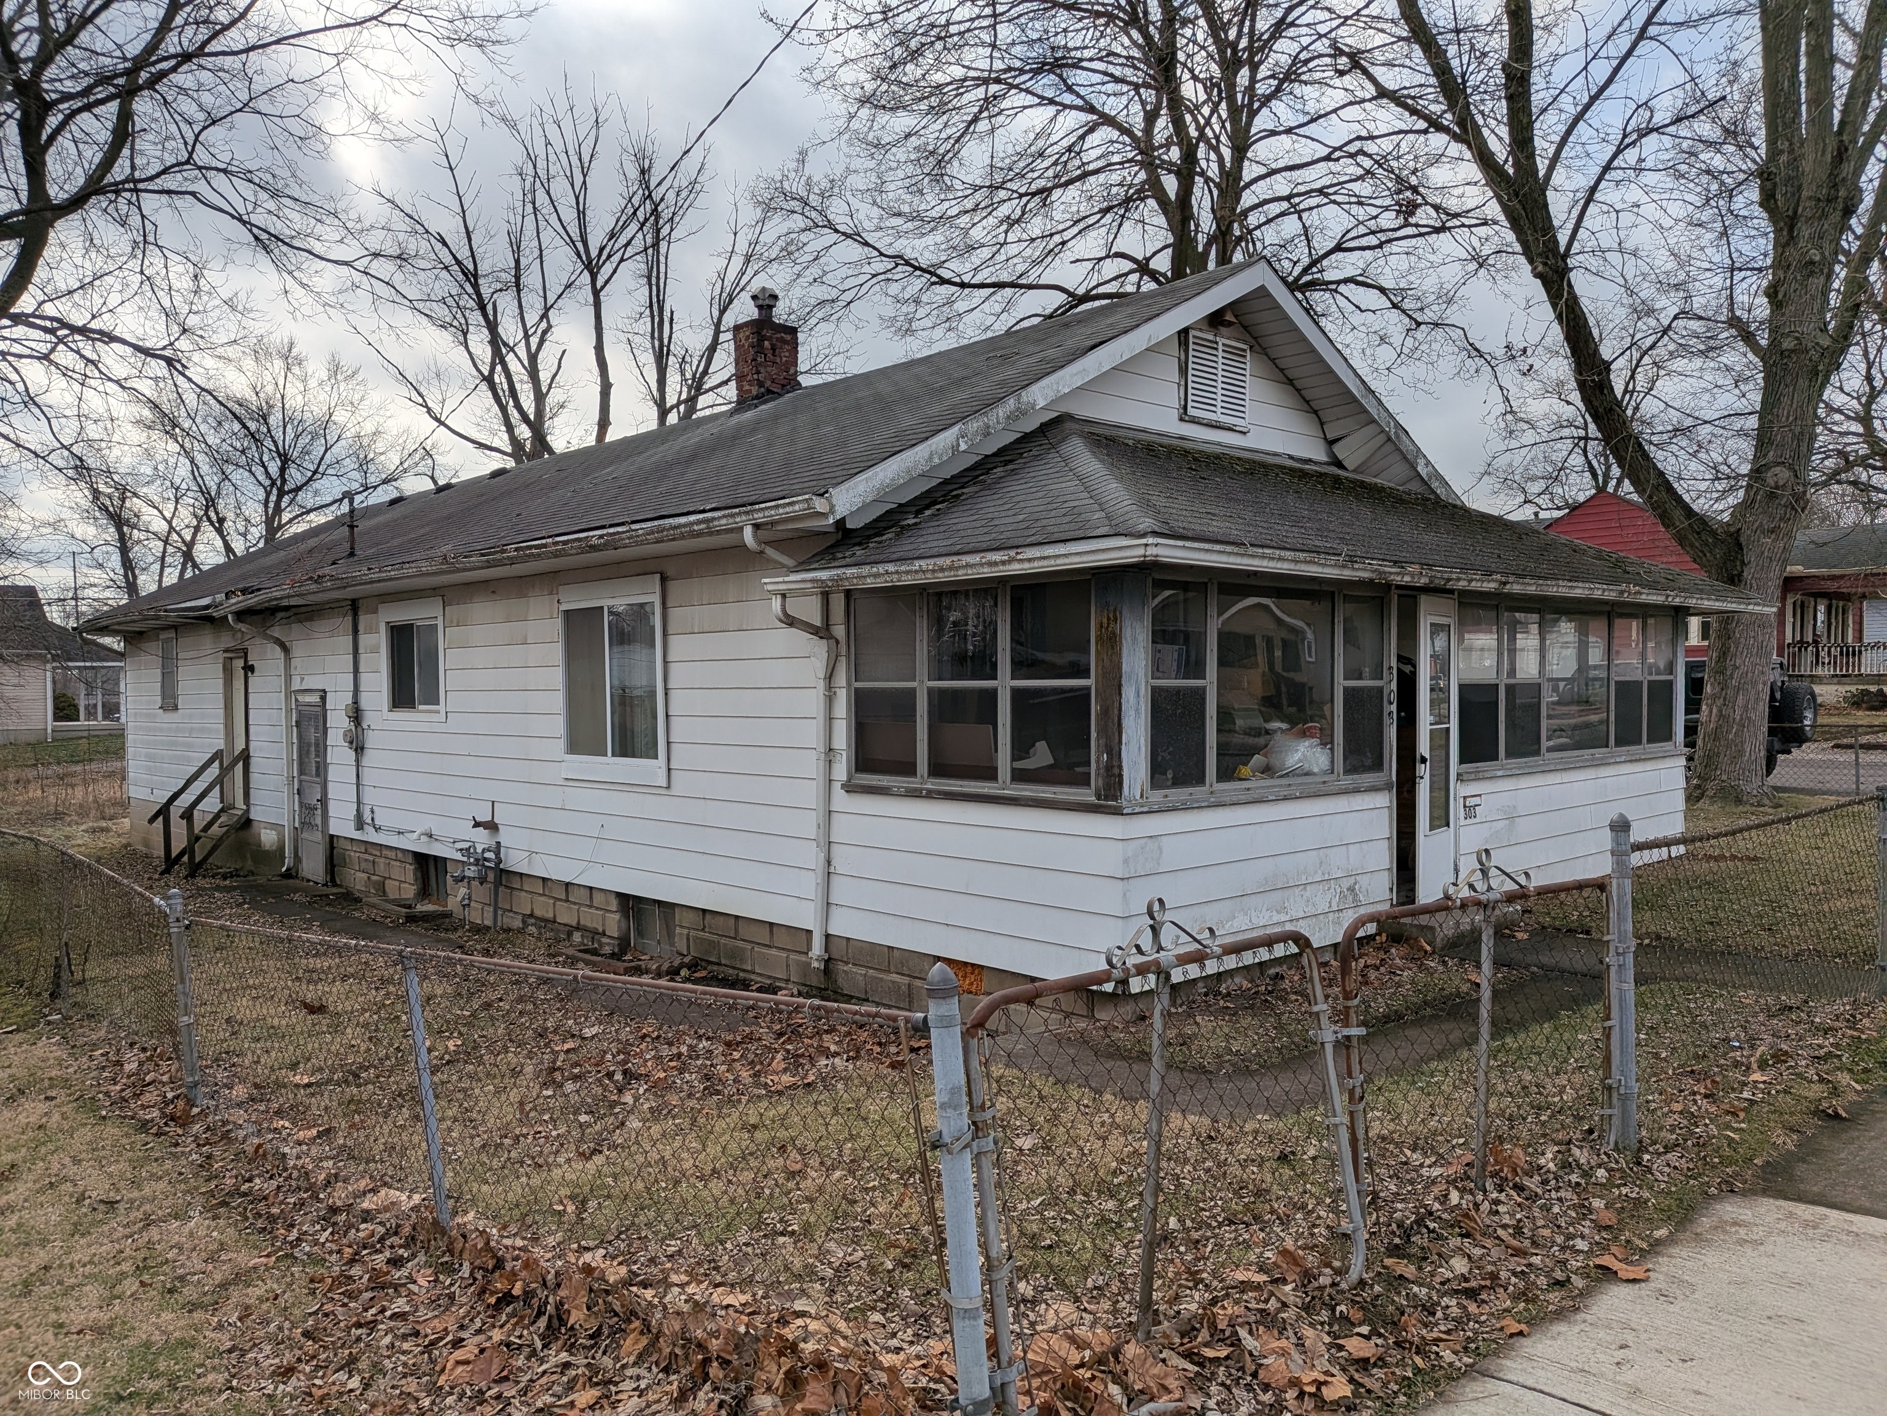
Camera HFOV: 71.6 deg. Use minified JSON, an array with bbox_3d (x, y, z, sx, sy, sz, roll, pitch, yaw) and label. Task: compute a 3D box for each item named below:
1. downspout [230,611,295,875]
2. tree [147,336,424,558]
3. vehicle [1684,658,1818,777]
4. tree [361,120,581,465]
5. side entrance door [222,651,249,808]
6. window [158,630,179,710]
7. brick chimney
[{"bbox_3d":[-8.229,0.394,15.745,0.420,3.200,0.850,-1,1,-45],"label":"downspout"},{"bbox_3d":[-22.615,-5.492,45.090,9.530,14.620,9.000,-1,1,-27],"label":"tree"},{"bbox_3d":[10.217,0.108,18.931,1.780,1.800,4.000,-1,1,-45],"label":"vehicle"},{"bbox_3d":[-10.809,-5.853,30.094,5.070,15.240,5.000,0,1,-20],"label":"tree"},{"bbox_3d":[-9.202,0.292,17.070,0.100,2.060,0.920,-1,1,-45],"label":"side entrance door"},{"bbox_3d":[-11.362,-0.547,19.172,0.090,1.160,0.820,-1,1,-45],"label":"window"},{"bbox_3d":[-2.168,-4.391,16.068,0.600,1.450,0.460,-1,1,-45],"label":"brick chimney"}]

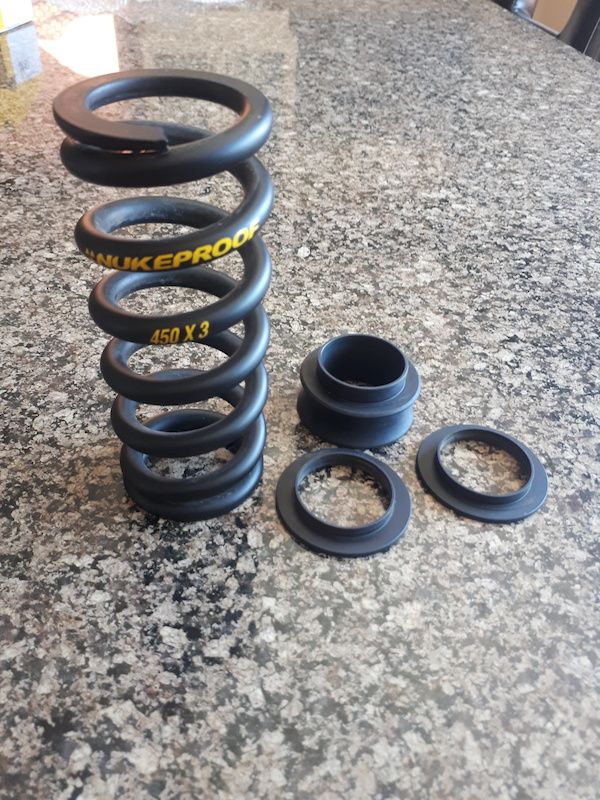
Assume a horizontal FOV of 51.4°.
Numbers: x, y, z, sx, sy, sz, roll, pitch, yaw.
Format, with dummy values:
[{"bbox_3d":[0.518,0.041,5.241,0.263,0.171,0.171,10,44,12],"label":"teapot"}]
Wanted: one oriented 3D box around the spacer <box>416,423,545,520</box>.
[{"bbox_3d":[0.081,0.029,0.274,0.054,0.008,0.054,5,43,0],"label":"spacer"}]

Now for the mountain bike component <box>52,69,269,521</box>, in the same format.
[{"bbox_3d":[-0.040,-0.025,0.218,0.059,0.149,0.059,-3,43,-8],"label":"mountain bike component"}]

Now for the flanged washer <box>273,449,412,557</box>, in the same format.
[{"bbox_3d":[0.019,0.039,0.258,0.054,0.008,0.054,3,43,-2],"label":"flanged washer"}]

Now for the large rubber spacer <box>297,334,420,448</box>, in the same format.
[{"bbox_3d":[0.028,-0.007,0.293,0.055,0.029,0.055,5,43,0],"label":"large rubber spacer"}]

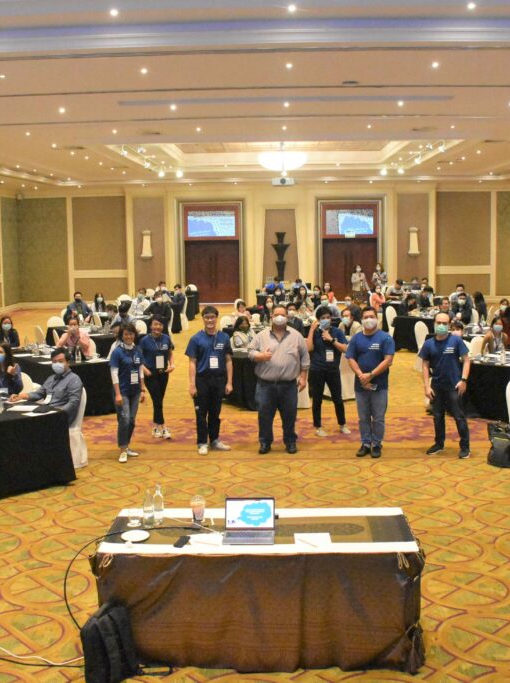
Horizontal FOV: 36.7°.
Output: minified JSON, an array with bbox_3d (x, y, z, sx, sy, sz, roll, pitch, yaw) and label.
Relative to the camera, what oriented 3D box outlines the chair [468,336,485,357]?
[{"bbox_3d":[3.600,0.410,12.000,0.440,0.950,0.540,-7,10,-37],"label":"chair"}]

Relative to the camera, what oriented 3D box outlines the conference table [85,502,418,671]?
[{"bbox_3d":[0.037,1.538,4.852,1.880,0.750,0.740,0,8,3],"label":"conference table"}]

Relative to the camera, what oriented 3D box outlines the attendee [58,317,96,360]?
[{"bbox_3d":[-2.830,0.254,12.012,0.540,1.270,0.750,3,9,17],"label":"attendee"}]

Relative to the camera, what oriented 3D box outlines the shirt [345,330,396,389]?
[{"bbox_3d":[1.350,0.225,9.000,0.570,0.710,0.300,1,8,10],"label":"shirt"}]

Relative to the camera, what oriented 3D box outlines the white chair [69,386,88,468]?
[{"bbox_3d":[-2.235,0.946,8.573,0.570,0.930,0.470,-9,11,-44],"label":"white chair"}]

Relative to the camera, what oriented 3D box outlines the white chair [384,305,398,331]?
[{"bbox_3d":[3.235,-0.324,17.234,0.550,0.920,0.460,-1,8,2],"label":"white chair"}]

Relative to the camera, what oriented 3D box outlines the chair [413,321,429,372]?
[{"bbox_3d":[3.200,0.100,14.300,0.540,0.950,0.440,5,10,36],"label":"chair"}]

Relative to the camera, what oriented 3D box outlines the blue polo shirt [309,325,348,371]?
[{"bbox_3d":[0.940,0.071,9.663,0.500,0.600,0.300,0,8,3],"label":"blue polo shirt"}]

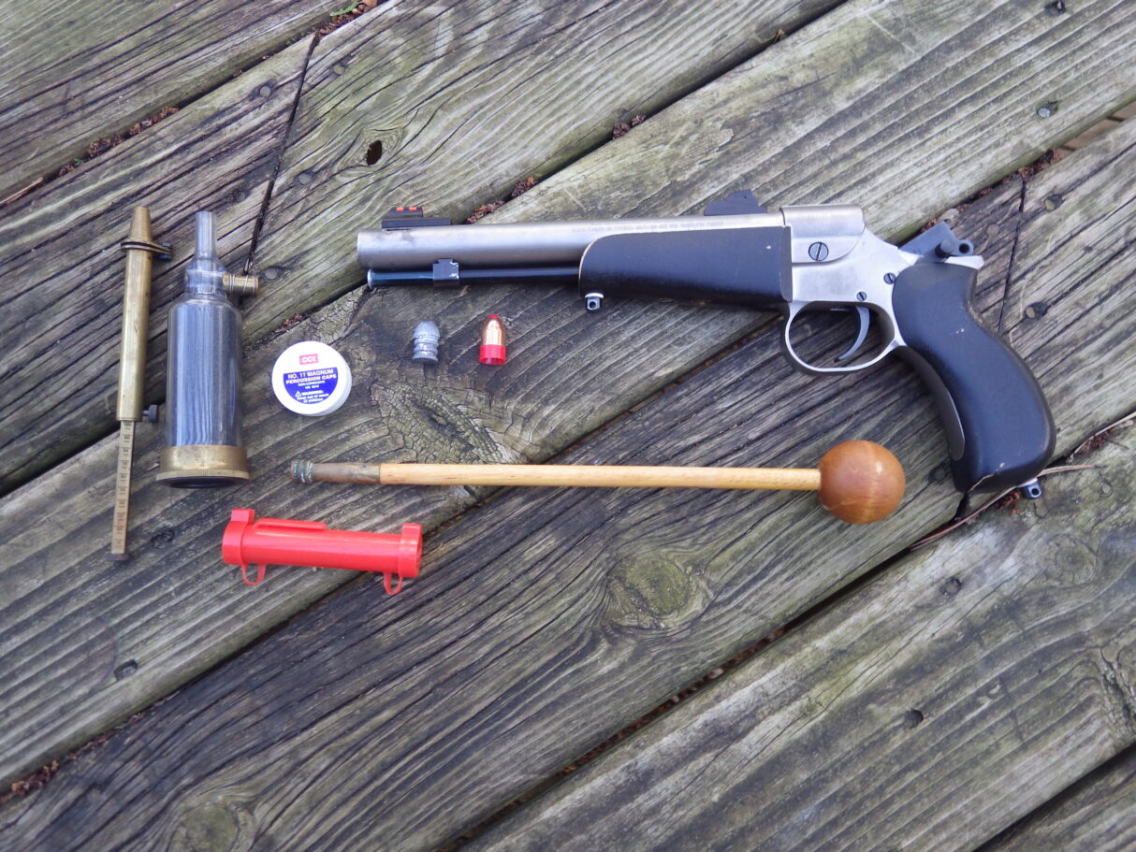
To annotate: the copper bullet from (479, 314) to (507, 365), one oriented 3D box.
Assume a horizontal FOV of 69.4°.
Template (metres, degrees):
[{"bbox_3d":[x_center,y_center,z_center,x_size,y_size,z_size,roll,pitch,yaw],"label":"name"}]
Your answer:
[{"bbox_3d":[-0.041,-0.047,0.447,0.014,0.014,0.026,0,83,-1],"label":"copper bullet"}]

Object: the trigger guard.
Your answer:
[{"bbox_3d":[0.145,-0.045,0.438,0.058,0.013,0.035,-3,83,-1],"label":"trigger guard"}]

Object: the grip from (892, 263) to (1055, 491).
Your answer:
[{"bbox_3d":[0.214,-0.030,0.437,0.068,0.034,0.126,-17,83,-3],"label":"grip"}]

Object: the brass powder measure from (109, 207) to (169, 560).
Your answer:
[{"bbox_3d":[-0.231,-0.025,0.440,0.025,0.017,0.192,0,83,-1],"label":"brass powder measure"}]

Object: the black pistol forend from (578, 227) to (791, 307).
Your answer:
[{"bbox_3d":[0.061,-0.085,0.442,0.111,0.036,0.039,-3,83,-1],"label":"black pistol forend"}]

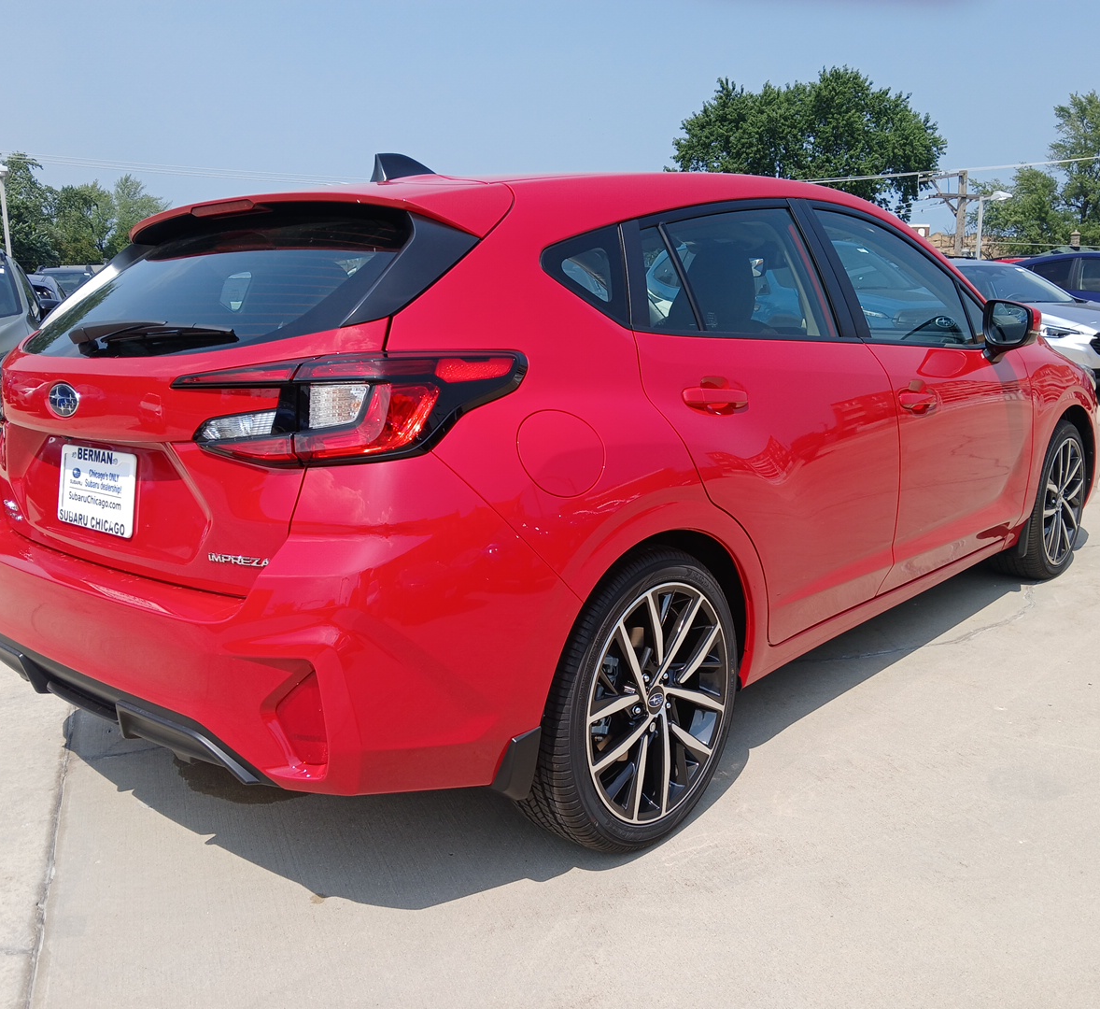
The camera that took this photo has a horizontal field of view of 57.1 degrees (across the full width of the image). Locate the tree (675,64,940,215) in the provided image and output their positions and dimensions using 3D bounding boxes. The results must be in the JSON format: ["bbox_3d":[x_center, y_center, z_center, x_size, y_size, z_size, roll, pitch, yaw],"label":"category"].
[{"bbox_3d":[14.900,-17.600,58.000,15.700,15.000,14.500,1,11,14],"label":"tree"}]

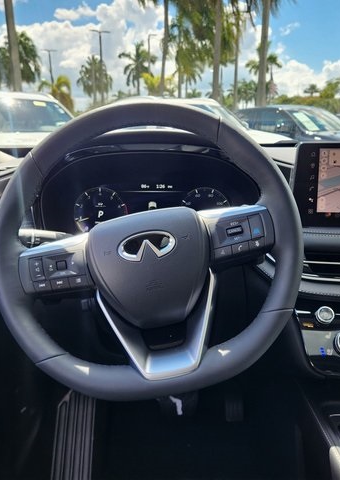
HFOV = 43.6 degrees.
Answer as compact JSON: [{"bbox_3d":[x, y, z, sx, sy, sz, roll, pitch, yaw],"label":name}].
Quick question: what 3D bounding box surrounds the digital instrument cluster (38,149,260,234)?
[{"bbox_3d":[-0.030,-0.065,0.700,0.365,0.155,0.065,0,-3,0],"label":"digital instrument cluster"}]

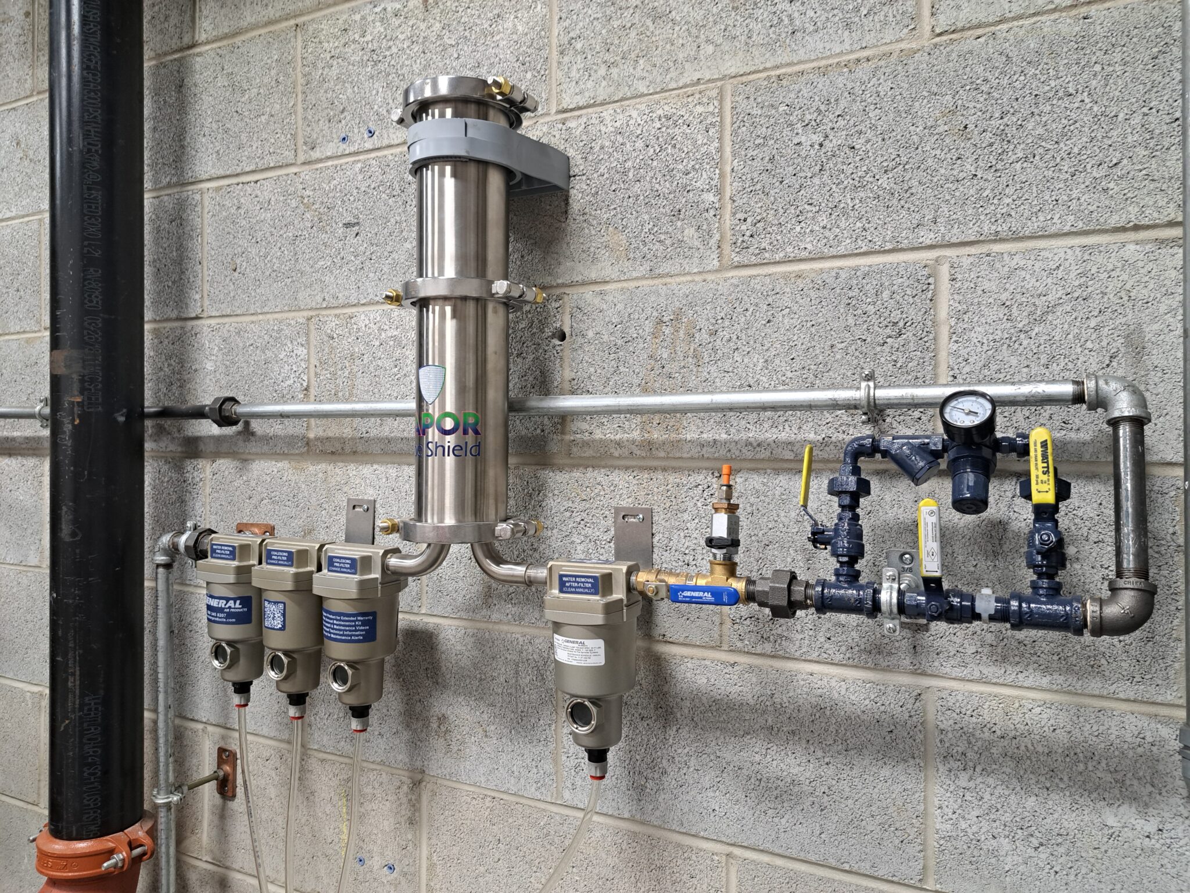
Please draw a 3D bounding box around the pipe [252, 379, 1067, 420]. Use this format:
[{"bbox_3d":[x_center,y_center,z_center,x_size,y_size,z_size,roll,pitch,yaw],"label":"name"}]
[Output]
[{"bbox_3d":[-0.046,-0.047,0.921,1.030,0.021,0.021,0,1,27],"label":"pipe"}]

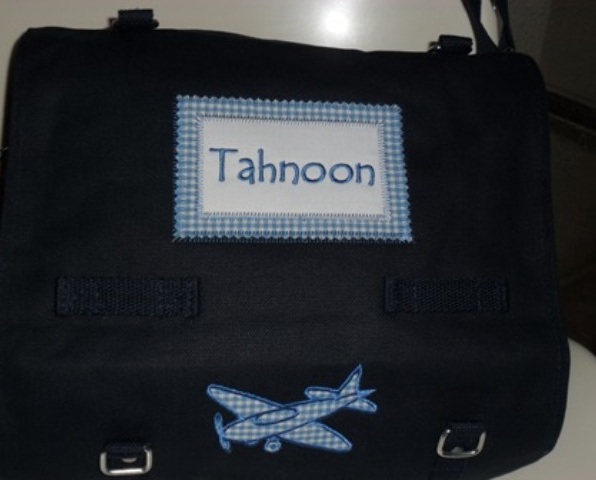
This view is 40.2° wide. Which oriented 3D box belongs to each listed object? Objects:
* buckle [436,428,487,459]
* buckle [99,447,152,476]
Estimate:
[{"bbox_3d":[0.123,0.153,0.612,0.036,0.024,0.006,-2,9,-13],"label":"buckle"},{"bbox_3d":[-0.119,0.154,0.566,0.036,0.023,0.006,-2,6,-12],"label":"buckle"}]

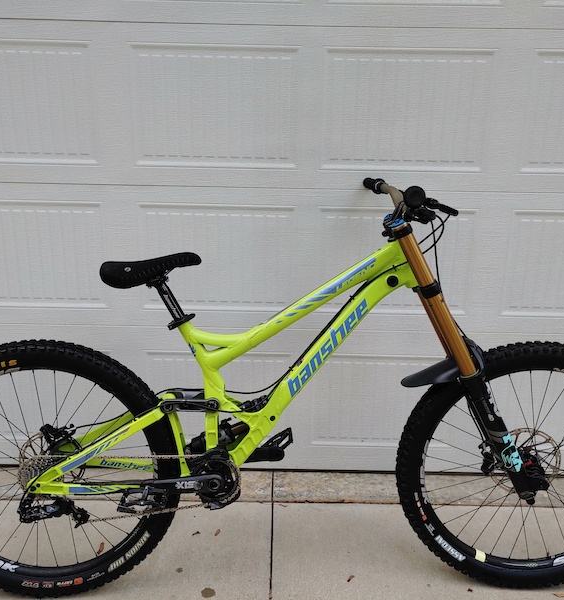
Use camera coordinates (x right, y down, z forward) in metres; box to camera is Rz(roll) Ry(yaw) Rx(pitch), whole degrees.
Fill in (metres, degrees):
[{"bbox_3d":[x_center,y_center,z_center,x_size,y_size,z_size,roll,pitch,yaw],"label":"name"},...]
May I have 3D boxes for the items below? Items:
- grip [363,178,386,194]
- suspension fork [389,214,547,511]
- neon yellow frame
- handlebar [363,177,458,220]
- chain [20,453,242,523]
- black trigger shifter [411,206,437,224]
[{"bbox_3d":[0.277,-0.346,1.813,0.040,0.038,0.138,-1,16,-7],"label":"grip"},{"bbox_3d":[0.473,0.156,1.600,0.145,0.850,0.215,-25,12,7],"label":"suspension fork"},{"bbox_3d":[-0.147,0.170,1.578,1.020,0.670,0.175,0,12,-3],"label":"neon yellow frame"},{"bbox_3d":[0.305,-0.256,1.505,0.140,0.095,0.785,1,14,1],"label":"handlebar"},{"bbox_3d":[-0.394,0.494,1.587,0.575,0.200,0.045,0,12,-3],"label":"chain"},{"bbox_3d":[0.304,-0.182,1.291,0.062,0.042,0.065,2,13,2],"label":"black trigger shifter"}]

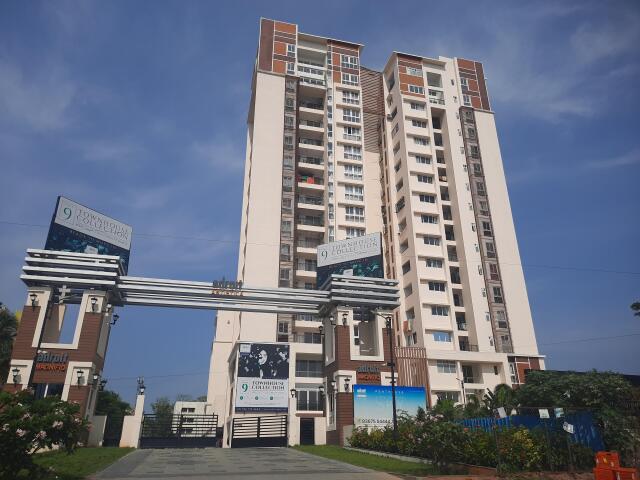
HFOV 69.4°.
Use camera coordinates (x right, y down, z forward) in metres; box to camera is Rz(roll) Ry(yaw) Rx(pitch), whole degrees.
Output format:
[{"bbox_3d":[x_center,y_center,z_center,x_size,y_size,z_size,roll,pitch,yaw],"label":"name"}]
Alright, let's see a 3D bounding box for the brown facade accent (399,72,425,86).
[{"bbox_3d":[13.515,-23.456,67.744,3.870,1.870,0.150,6,-25,-13],"label":"brown facade accent"}]

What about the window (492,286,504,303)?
[{"bbox_3d":[22.247,6.893,57.758,1.446,2.098,0.200,6,-24,-14],"label":"window"}]

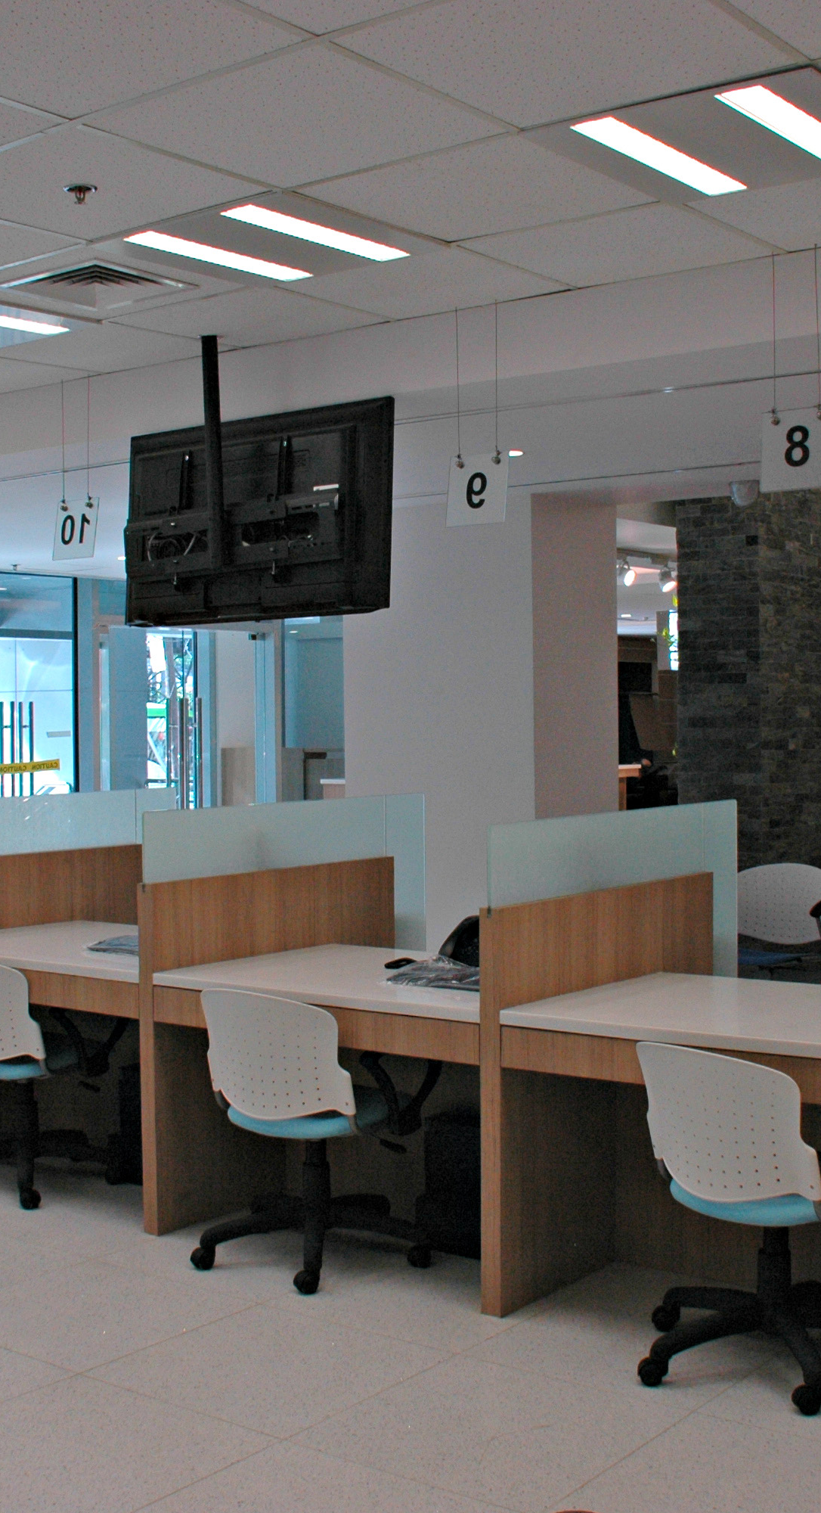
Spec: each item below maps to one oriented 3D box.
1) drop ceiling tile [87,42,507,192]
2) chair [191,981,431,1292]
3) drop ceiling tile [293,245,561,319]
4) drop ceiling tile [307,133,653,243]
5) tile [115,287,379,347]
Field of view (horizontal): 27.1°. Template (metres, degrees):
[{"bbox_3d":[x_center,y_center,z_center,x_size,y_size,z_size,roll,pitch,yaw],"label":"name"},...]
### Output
[{"bbox_3d":[-0.212,-1.207,3.231,0.610,0.020,0.590,0,2,38],"label":"drop ceiling tile"},{"bbox_3d":[-0.272,0.923,4.429,0.600,0.790,0.660,1,3,42],"label":"chair"},{"bbox_3d":[0.027,-1.241,4.475,0.600,0.016,0.600,1,3,37],"label":"drop ceiling tile"},{"bbox_3d":[0.154,-1.212,3.653,0.600,0.016,0.600,1,3,37],"label":"drop ceiling tile"},{"bbox_3d":[-0.445,-1.248,4.858,0.610,0.020,0.560,0,2,38],"label":"tile"}]

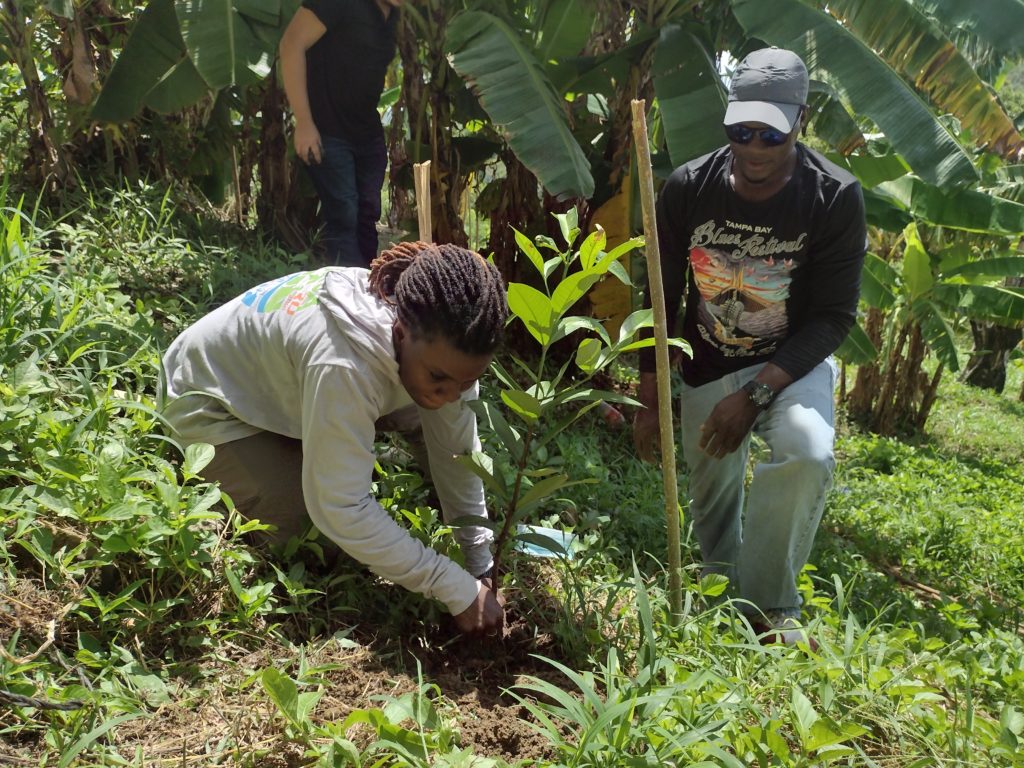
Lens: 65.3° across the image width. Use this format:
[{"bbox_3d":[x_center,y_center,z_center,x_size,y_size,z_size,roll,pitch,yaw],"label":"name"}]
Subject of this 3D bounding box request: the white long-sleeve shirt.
[{"bbox_3d":[-0.372,0.087,1.570,0.680,0.590,0.480,5,11,28],"label":"white long-sleeve shirt"}]

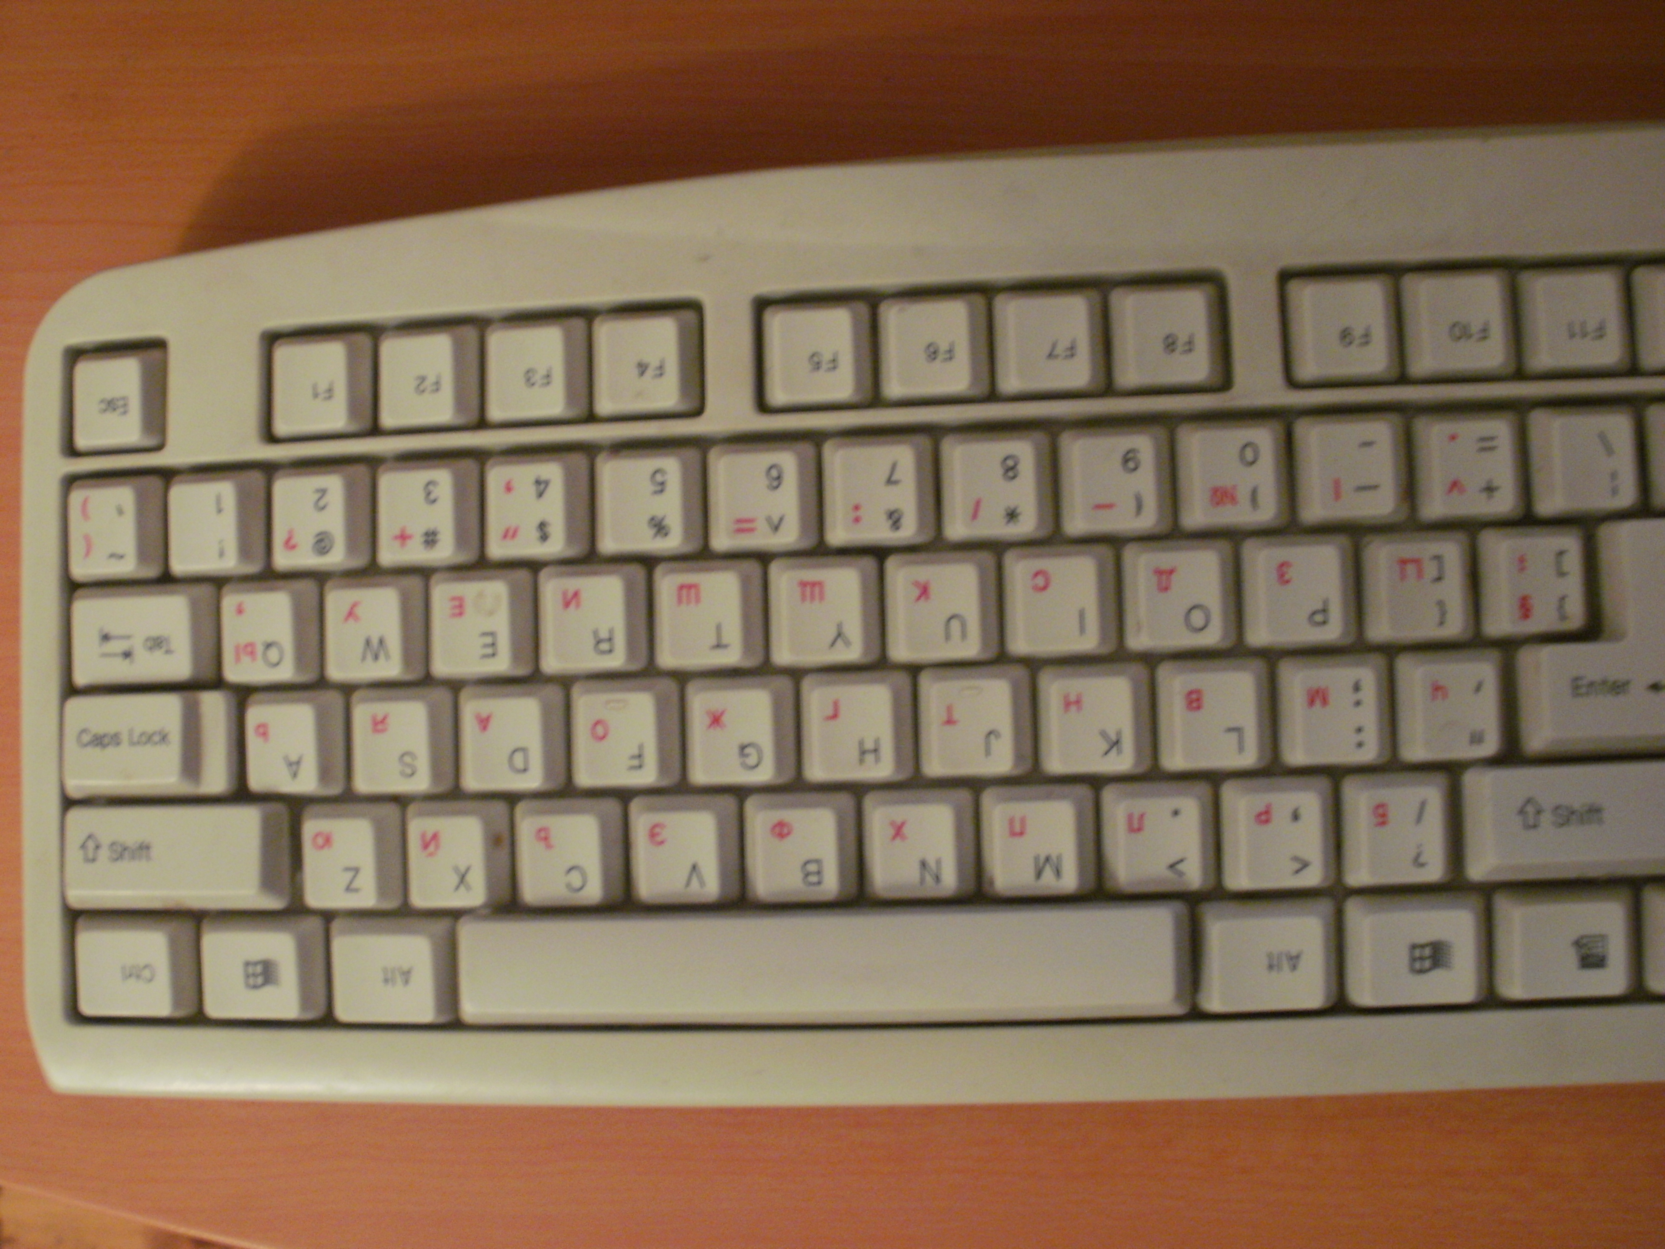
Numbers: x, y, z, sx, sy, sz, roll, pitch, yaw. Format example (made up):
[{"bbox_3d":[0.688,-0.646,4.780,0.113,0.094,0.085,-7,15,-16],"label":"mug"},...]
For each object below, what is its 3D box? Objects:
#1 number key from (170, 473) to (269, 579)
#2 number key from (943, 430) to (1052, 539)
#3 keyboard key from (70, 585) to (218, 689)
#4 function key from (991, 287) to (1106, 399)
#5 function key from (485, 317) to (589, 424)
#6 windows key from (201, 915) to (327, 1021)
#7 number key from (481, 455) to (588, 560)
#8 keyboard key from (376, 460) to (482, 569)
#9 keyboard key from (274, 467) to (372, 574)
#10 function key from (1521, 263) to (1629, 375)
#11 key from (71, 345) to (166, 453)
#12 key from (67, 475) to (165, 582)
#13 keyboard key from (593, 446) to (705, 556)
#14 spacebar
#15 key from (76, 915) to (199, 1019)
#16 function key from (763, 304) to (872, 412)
[{"bbox_3d":[-0.105,-0.017,0.358,0.017,0.008,0.018,-2,85,7],"label":"number key"},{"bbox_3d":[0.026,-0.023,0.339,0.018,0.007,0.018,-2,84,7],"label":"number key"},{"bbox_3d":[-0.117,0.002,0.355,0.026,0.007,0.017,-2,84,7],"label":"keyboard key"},{"bbox_3d":[0.035,-0.047,0.346,0.018,0.008,0.018,-2,85,7],"label":"function key"},{"bbox_3d":[-0.050,-0.043,0.350,0.018,0.007,0.018,-2,86,7],"label":"function key"},{"bbox_3d":[-0.096,0.057,0.353,0.022,0.008,0.018,-2,85,7],"label":"windows key"},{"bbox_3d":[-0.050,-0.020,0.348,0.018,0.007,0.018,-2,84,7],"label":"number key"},{"bbox_3d":[-0.068,-0.019,0.350,0.018,0.007,0.018,-2,86,7],"label":"keyboard key"},{"bbox_3d":[-0.086,-0.018,0.352,0.018,0.007,0.018,-2,86,7],"label":"keyboard key"},{"bbox_3d":[0.118,-0.049,0.336,0.017,0.008,0.018,-2,85,7],"label":"function key"},{"bbox_3d":[-0.124,-0.039,0.364,0.017,0.008,0.018,-2,85,7],"label":"key"},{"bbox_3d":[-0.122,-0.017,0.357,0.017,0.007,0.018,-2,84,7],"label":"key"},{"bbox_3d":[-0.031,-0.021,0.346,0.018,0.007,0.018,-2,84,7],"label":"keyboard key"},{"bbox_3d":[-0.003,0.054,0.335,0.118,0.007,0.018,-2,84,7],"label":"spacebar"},{"bbox_3d":[-0.118,0.058,0.355,0.022,0.008,0.018,-2,85,7],"label":"key"},{"bbox_3d":[-0.003,-0.045,0.344,0.018,0.007,0.018,-2,86,7],"label":"function key"}]

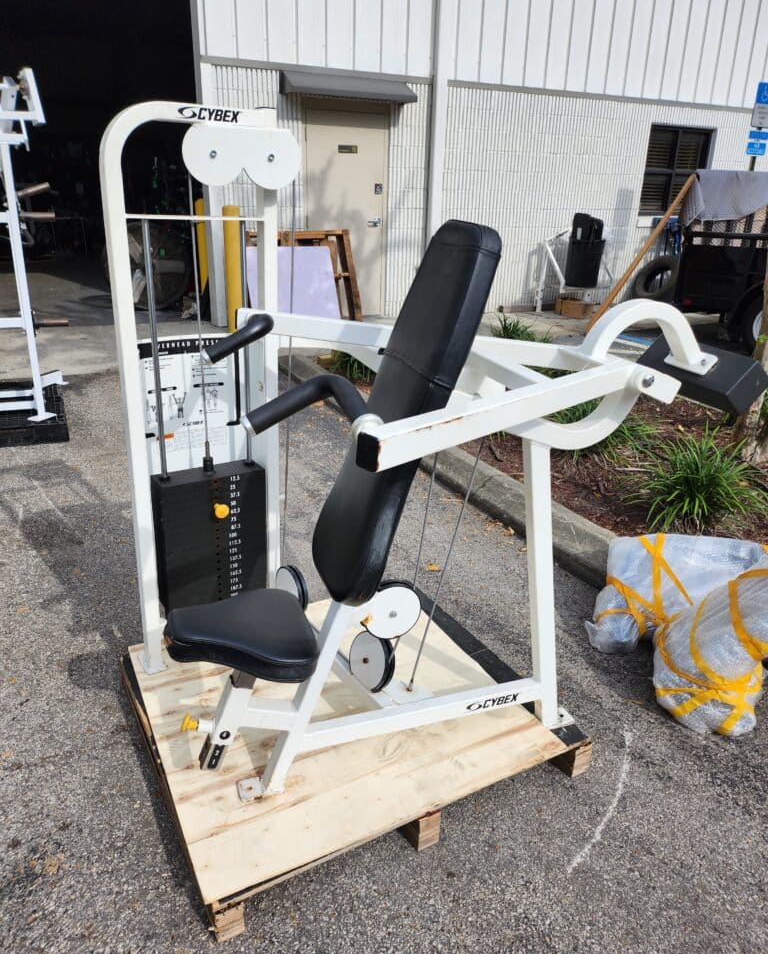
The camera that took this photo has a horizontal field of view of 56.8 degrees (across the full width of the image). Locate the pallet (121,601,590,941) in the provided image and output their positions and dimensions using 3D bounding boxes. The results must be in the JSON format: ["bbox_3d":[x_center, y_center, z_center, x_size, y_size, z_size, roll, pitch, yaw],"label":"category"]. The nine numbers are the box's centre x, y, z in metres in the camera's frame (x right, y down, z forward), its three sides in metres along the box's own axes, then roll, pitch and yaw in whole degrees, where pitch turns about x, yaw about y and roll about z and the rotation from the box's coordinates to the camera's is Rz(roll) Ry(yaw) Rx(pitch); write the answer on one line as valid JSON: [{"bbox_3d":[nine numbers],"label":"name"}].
[{"bbox_3d":[-0.132,0.686,2.086,1.061,0.120,0.966,-10,25,-26],"label":"pallet"}]

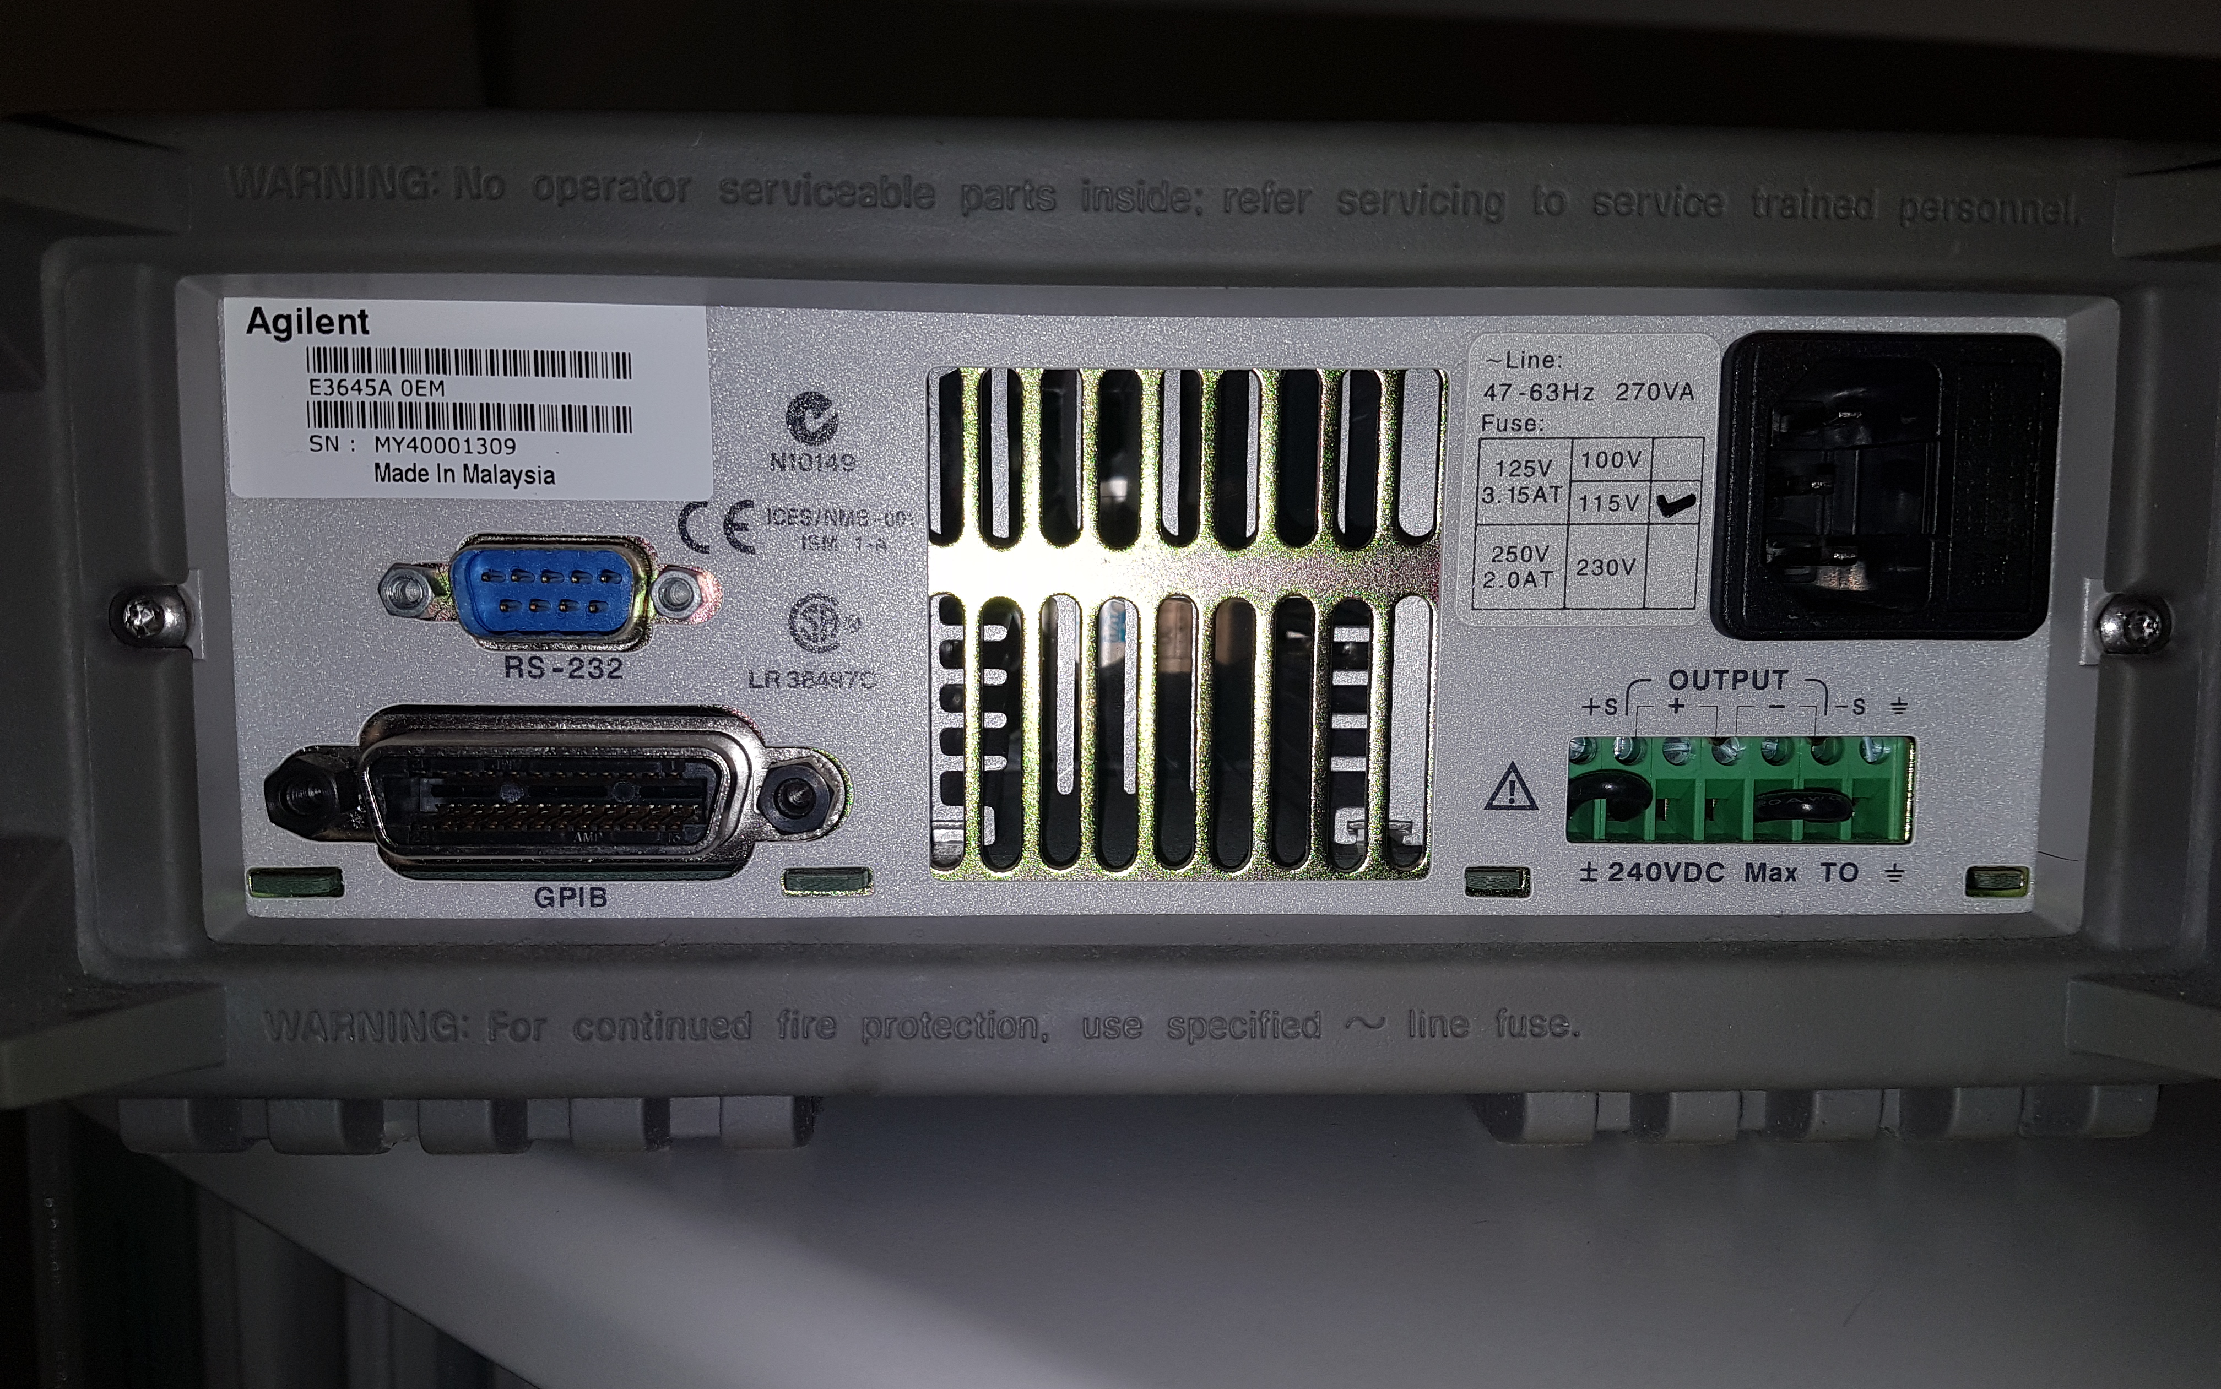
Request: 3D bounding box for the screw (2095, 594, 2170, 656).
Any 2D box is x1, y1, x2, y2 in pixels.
[{"bbox_3d":[0.099,-0.007,0.161,0.006,0.006,0.004,0,5,-2],"label":"screw"}]

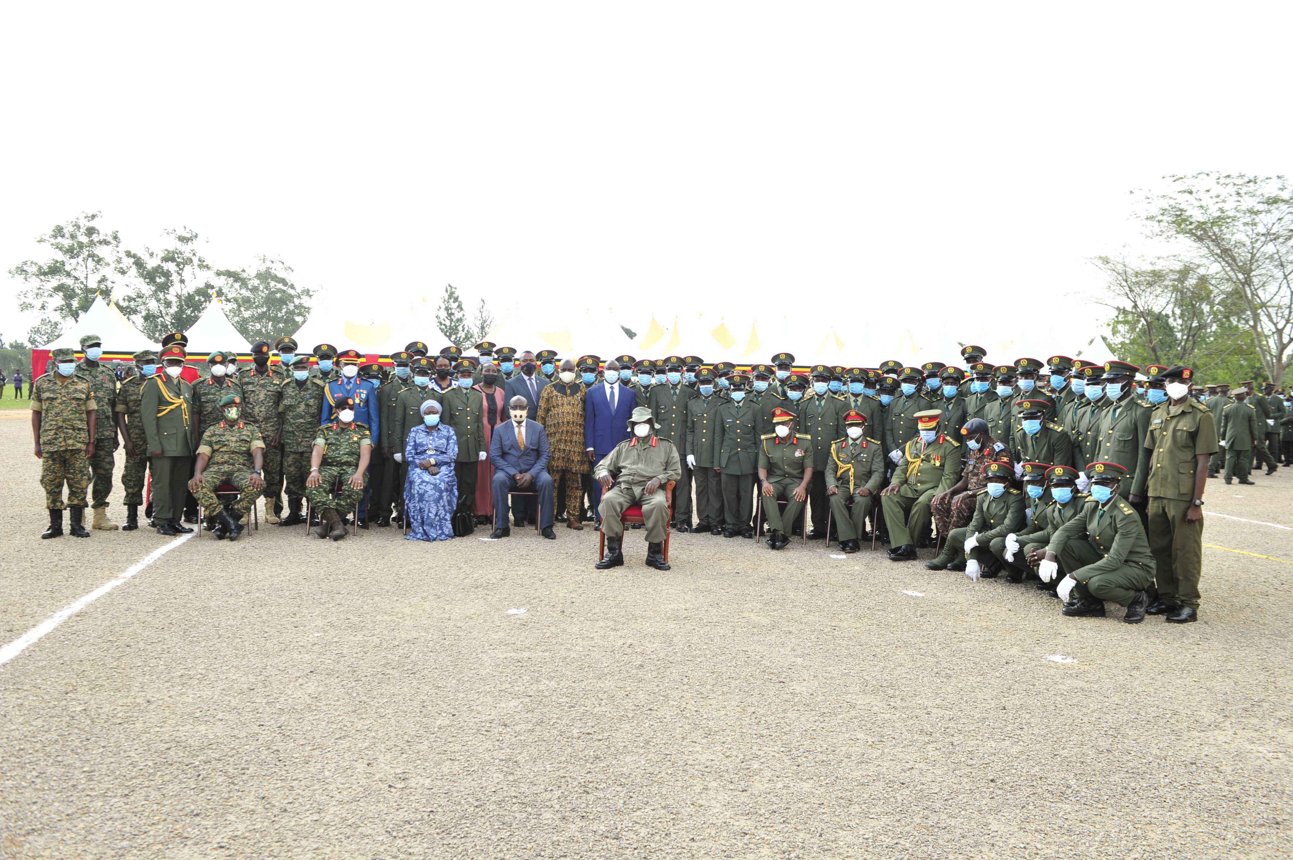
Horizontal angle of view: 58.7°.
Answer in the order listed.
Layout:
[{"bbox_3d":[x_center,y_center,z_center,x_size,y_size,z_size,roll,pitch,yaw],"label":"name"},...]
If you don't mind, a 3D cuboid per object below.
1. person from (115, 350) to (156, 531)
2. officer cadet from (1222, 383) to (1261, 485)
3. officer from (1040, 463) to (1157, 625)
[{"bbox_3d":[-4.906,0.100,11.113,0.480,1.730,0.350,0,3,-34],"label":"person"},{"bbox_3d":[11.026,0.099,21.400,0.620,1.780,0.360,3,3,35],"label":"officer cadet"},{"bbox_3d":[3.179,0.760,8.080,0.700,1.070,0.600,0,3,-36],"label":"officer"}]

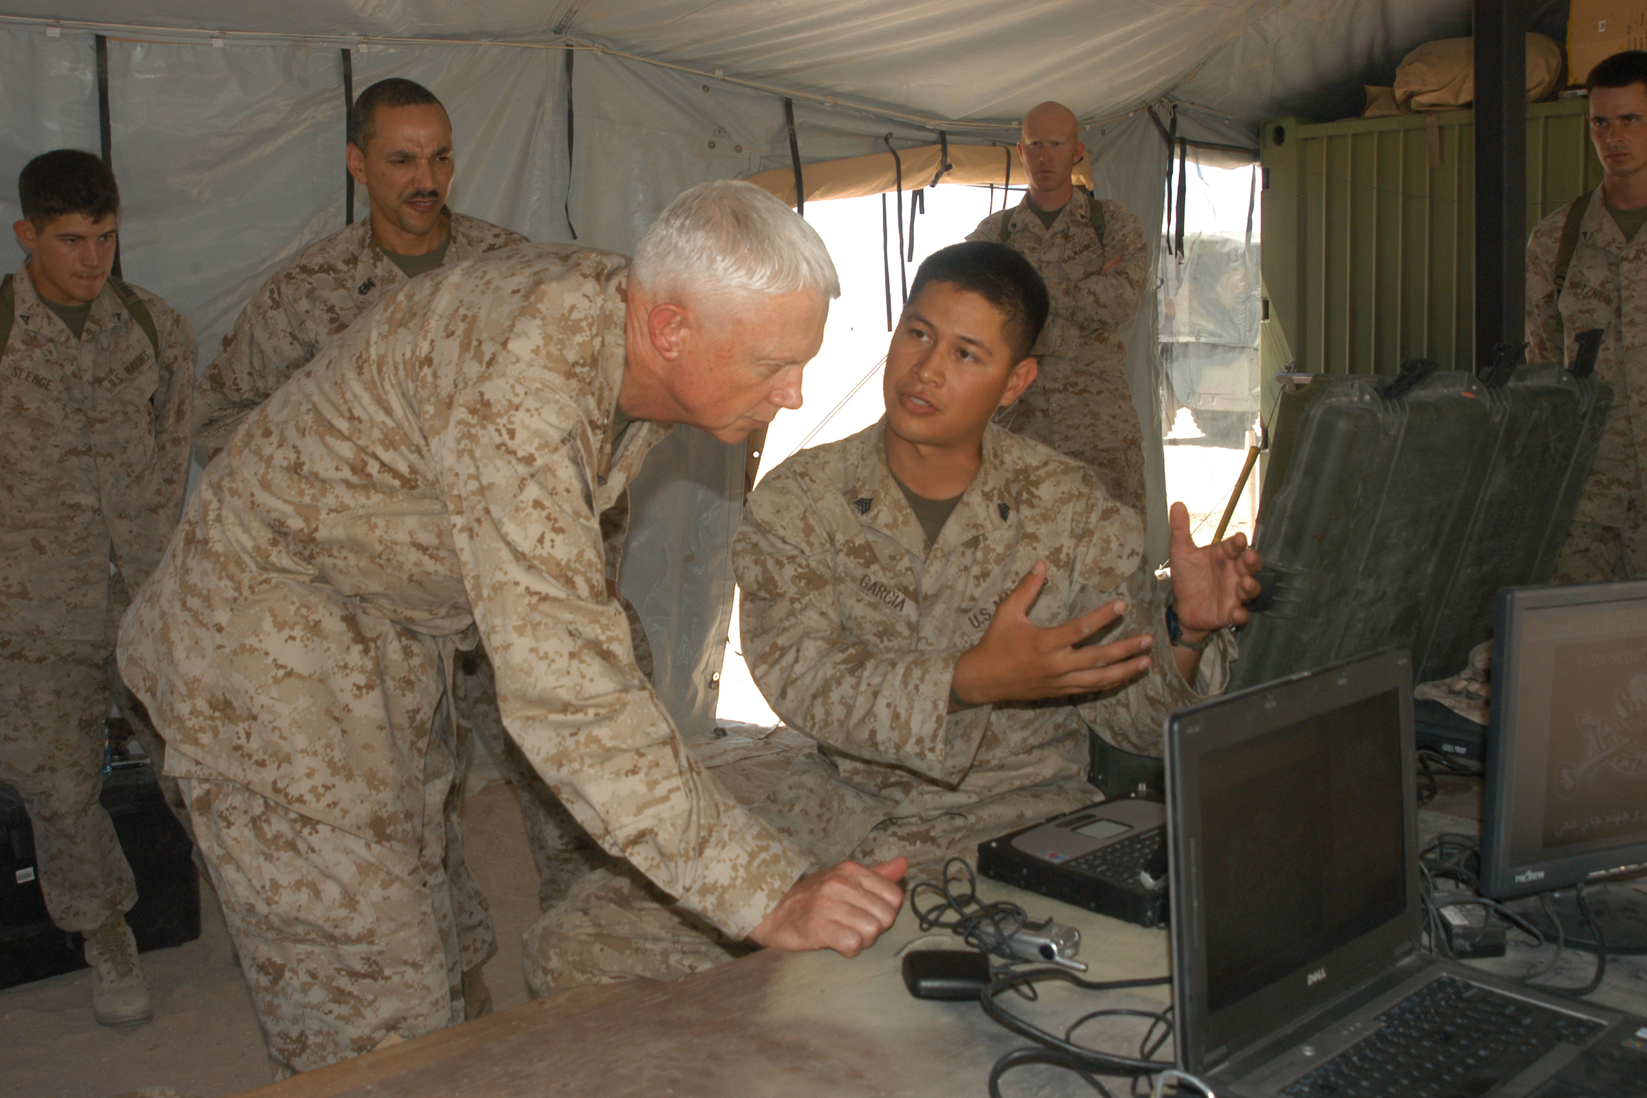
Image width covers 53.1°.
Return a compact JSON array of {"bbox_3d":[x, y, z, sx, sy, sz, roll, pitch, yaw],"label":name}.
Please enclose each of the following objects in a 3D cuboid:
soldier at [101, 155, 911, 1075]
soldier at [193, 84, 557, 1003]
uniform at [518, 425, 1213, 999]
[{"bbox_3d":[-0.341,0.387,1.821,0.880,1.490,0.580,0,8,8],"label":"soldier"},{"bbox_3d":[-0.701,0.087,2.932,0.670,1.790,0.420,-4,9,-22],"label":"soldier"},{"bbox_3d":[0.120,0.418,2.112,0.780,1.130,0.640,3,9,25],"label":"uniform"}]

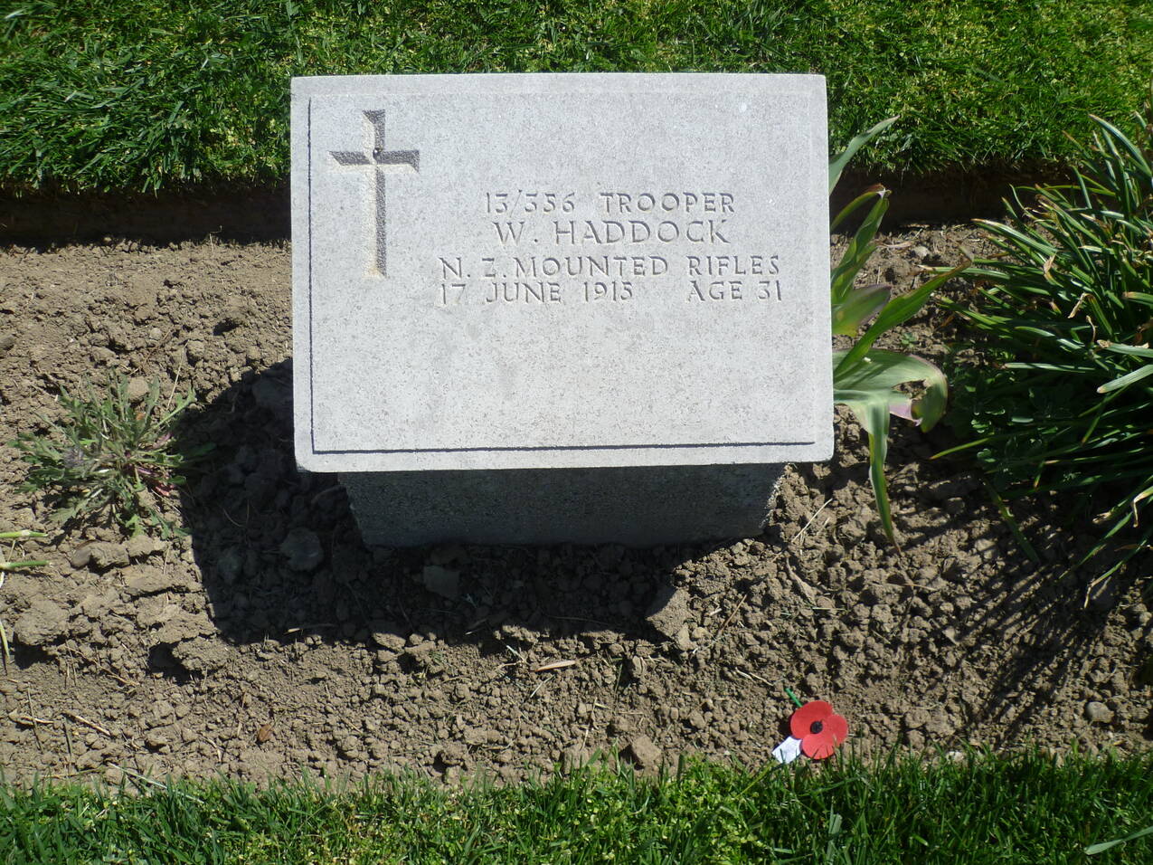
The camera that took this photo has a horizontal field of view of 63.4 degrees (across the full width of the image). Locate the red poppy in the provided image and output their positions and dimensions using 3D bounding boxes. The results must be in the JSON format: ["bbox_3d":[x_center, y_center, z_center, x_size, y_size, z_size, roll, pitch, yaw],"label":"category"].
[{"bbox_3d":[0.272,0.333,1.046,0.066,0.022,0.062,-1,54,-2],"label":"red poppy"}]

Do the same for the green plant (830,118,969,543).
[{"bbox_3d":[0.366,-0.130,1.177,0.220,0.360,0.370,-1,54,-2],"label":"green plant"}]

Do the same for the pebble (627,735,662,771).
[{"bbox_3d":[0.075,0.354,1.029,0.036,0.026,0.034,-1,54,-2],"label":"pebble"}]

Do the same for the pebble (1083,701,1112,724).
[{"bbox_3d":[0.599,0.322,1.071,0.031,0.018,0.023,-1,54,-2],"label":"pebble"}]

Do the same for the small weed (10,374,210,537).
[{"bbox_3d":[-0.608,0.029,1.215,0.240,0.075,0.225,-1,54,-2],"label":"small weed"}]

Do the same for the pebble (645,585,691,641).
[{"bbox_3d":[0.110,0.217,1.119,0.055,0.040,0.054,-1,54,-2],"label":"pebble"}]

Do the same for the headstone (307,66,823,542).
[{"bbox_3d":[-0.013,-0.099,1.024,0.508,0.555,0.405,-1,54,-2],"label":"headstone"}]

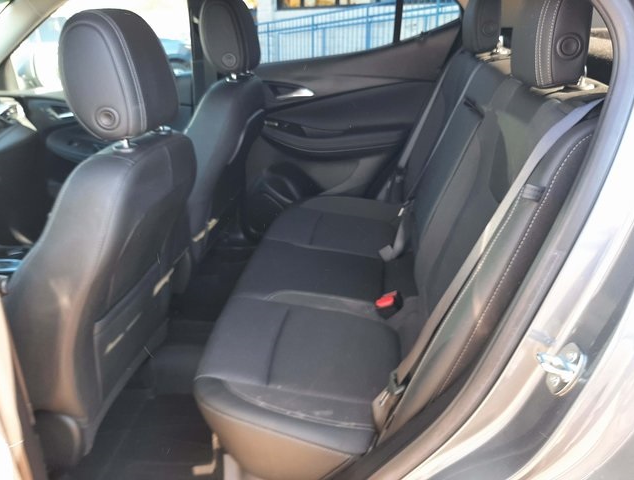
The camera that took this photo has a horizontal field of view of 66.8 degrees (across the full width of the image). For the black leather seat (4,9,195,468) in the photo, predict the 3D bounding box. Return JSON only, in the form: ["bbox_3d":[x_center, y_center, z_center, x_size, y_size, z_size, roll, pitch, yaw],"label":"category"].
[{"bbox_3d":[-0.638,0.018,1.123,0.760,1.020,0.520,3,26,7],"label":"black leather seat"}]

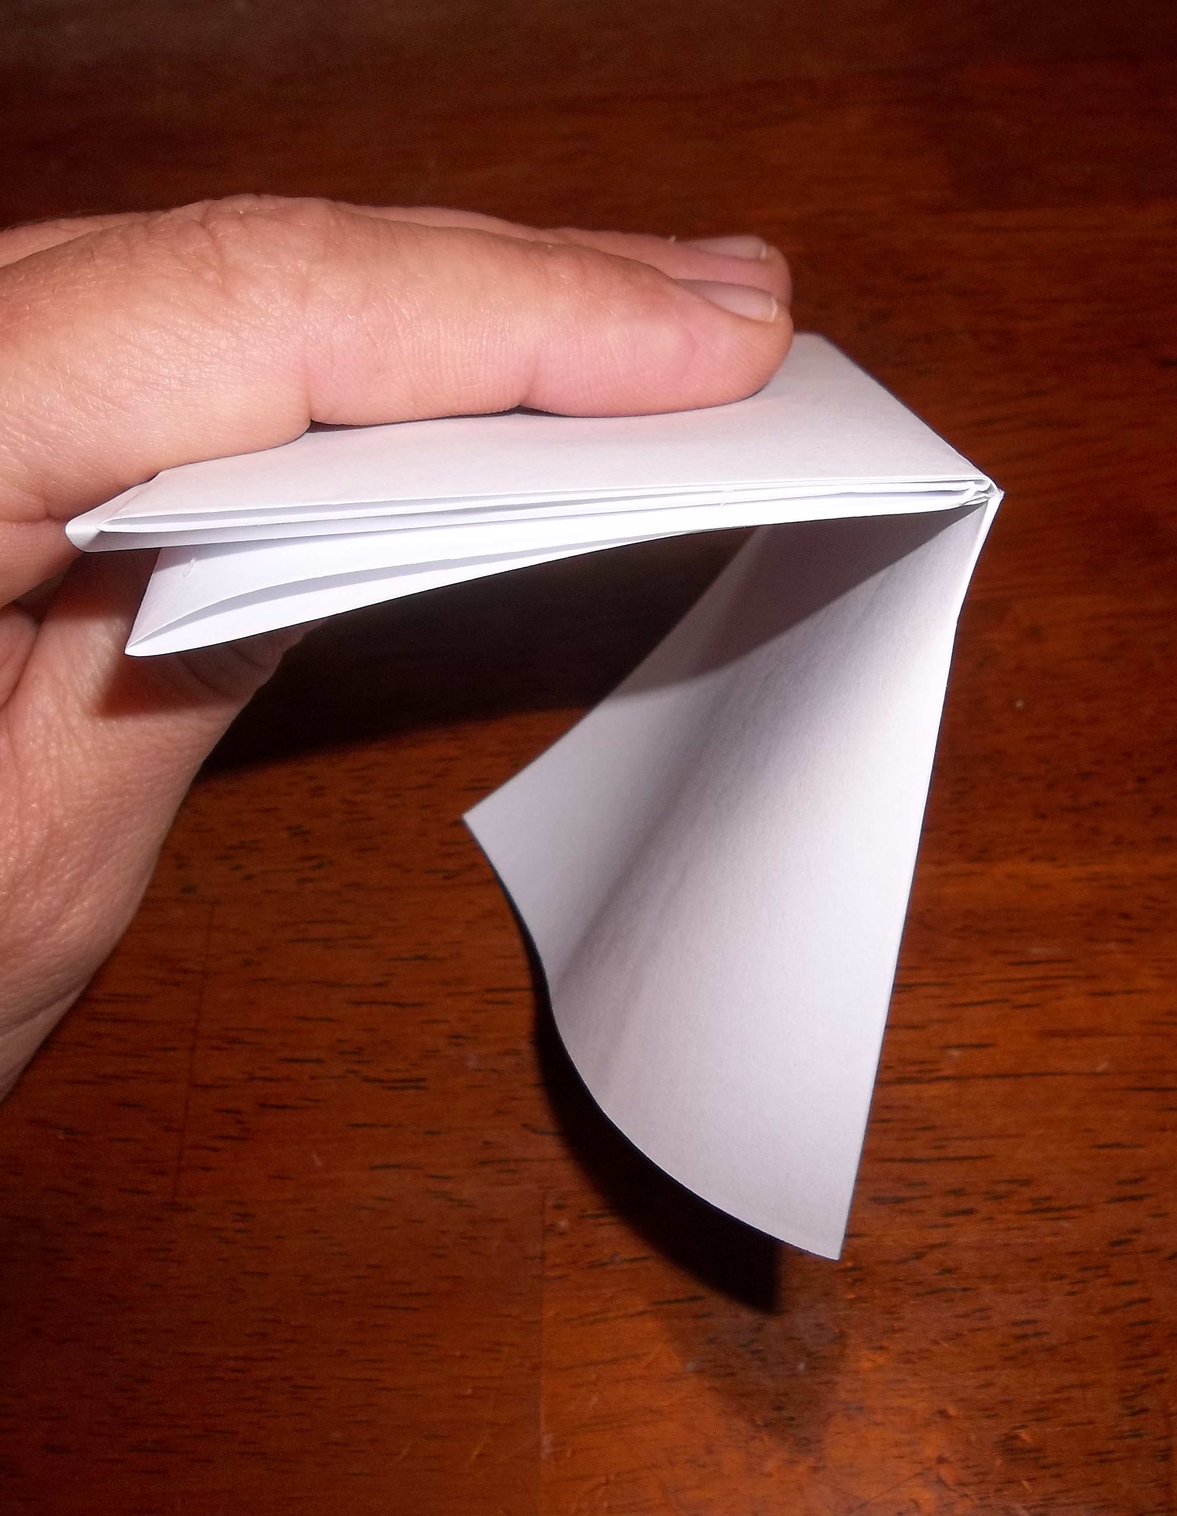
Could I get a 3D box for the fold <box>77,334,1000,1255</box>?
[{"bbox_3d":[-0.005,-0.001,0.186,0.079,0.080,0.086,-3,24,-1],"label":"fold"}]

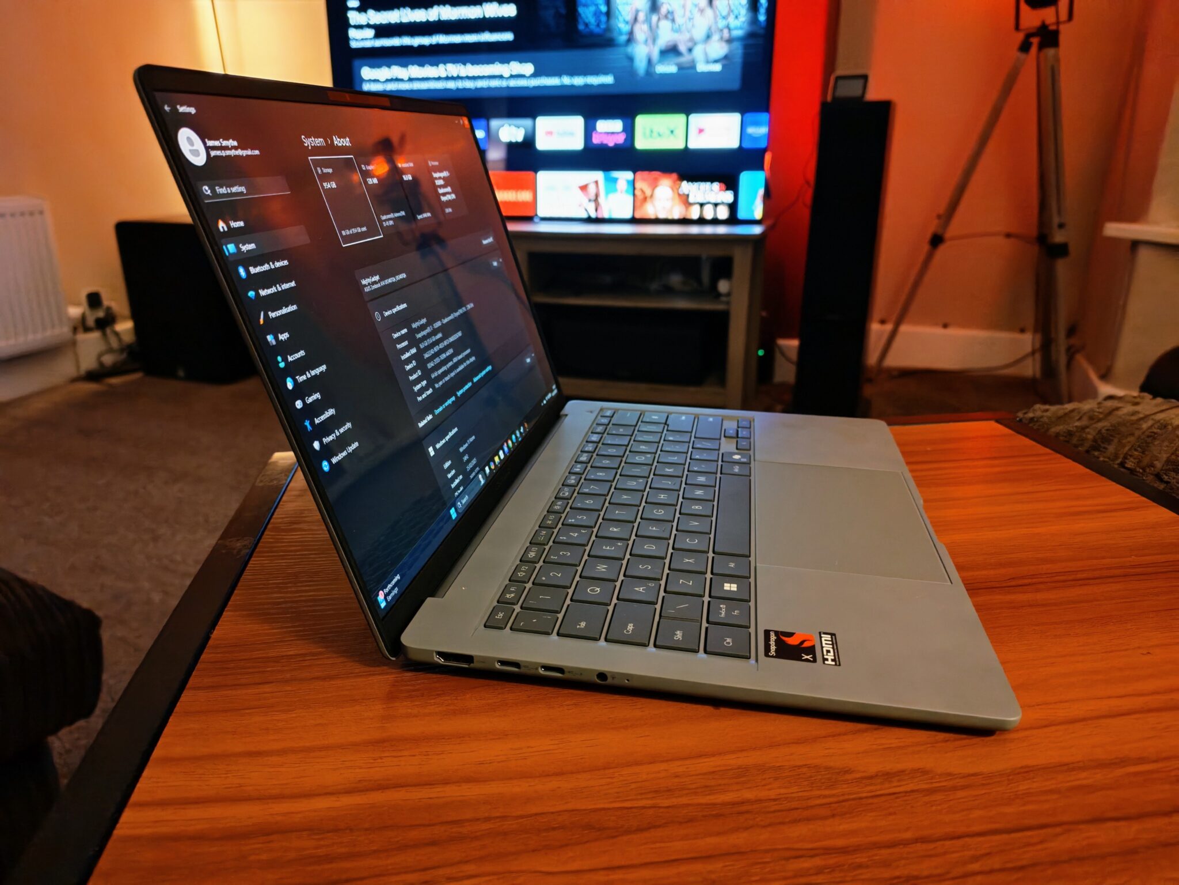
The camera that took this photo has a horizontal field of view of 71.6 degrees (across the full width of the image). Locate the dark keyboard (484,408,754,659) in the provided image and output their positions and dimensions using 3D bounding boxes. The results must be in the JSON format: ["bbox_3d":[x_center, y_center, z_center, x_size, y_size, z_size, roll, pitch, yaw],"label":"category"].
[{"bbox_3d":[0.034,0.028,0.427,0.102,0.004,0.274,4,21,10],"label":"dark keyboard"}]

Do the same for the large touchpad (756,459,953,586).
[{"bbox_3d":[0.123,0.036,0.407,0.080,0.003,0.125,4,21,10],"label":"large touchpad"}]

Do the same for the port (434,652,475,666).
[{"bbox_3d":[-0.048,0.077,0.298,0.015,0.005,0.009,4,21,10],"label":"port"}]

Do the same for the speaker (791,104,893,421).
[{"bbox_3d":[0.697,-0.490,2.268,0.178,0.840,0.270,5,21,15],"label":"speaker"}]

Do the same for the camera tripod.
[{"bbox_3d":[1.246,-0.643,2.364,0.600,1.050,0.520,0,20,0],"label":"camera tripod"}]

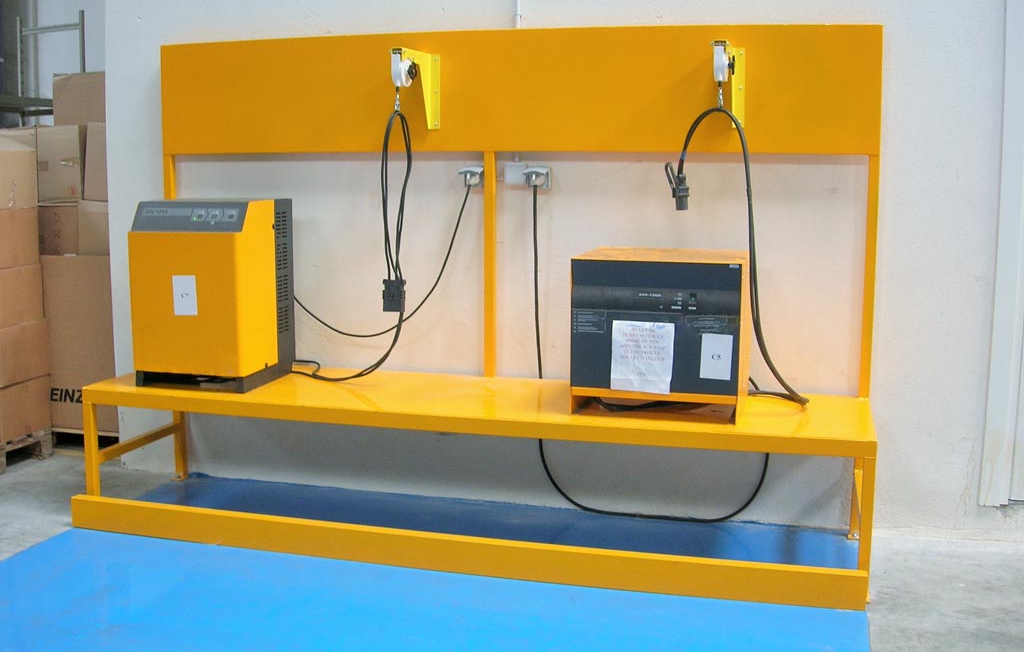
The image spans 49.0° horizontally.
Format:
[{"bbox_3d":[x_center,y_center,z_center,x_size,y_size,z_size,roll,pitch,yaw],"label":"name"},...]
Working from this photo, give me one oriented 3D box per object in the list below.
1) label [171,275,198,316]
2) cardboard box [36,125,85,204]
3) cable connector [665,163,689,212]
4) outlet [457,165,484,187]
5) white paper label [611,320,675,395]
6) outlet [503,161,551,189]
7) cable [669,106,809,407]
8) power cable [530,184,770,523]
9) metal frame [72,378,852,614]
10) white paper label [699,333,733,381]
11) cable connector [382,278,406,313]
[{"bbox_3d":[-1.243,-0.115,4.276,0.101,0.152,0.004,2,9,15],"label":"label"},{"bbox_3d":[-2.077,-0.783,5.454,0.241,0.360,0.386,2,9,15],"label":"cardboard box"},{"bbox_3d":[0.585,-0.493,3.973,0.078,0.161,0.065,2,9,15],"label":"cable connector"},{"bbox_3d":[-0.161,-0.594,4.479,0.085,0.085,0.098,2,9,15],"label":"outlet"},{"bbox_3d":[0.447,0.109,3.871,0.213,0.243,0.006,2,9,15],"label":"white paper label"},{"bbox_3d":[0.055,-0.603,4.511,0.183,0.102,0.091,2,9,15],"label":"outlet"},{"bbox_3d":[0.820,-0.254,4.069,0.465,1.048,0.282,2,9,15],"label":"cable"},{"bbox_3d":[0.527,0.109,4.407,0.917,1.302,0.098,2,9,15],"label":"power cable"},{"bbox_3d":[-0.182,0.528,4.275,2.951,0.539,0.720,2,9,15],"label":"metal frame"},{"bbox_3d":[0.684,0.104,3.763,0.102,0.152,0.004,2,9,15],"label":"white paper label"},{"bbox_3d":[-0.452,-0.119,4.361,0.086,0.129,0.046,2,9,15],"label":"cable connector"}]

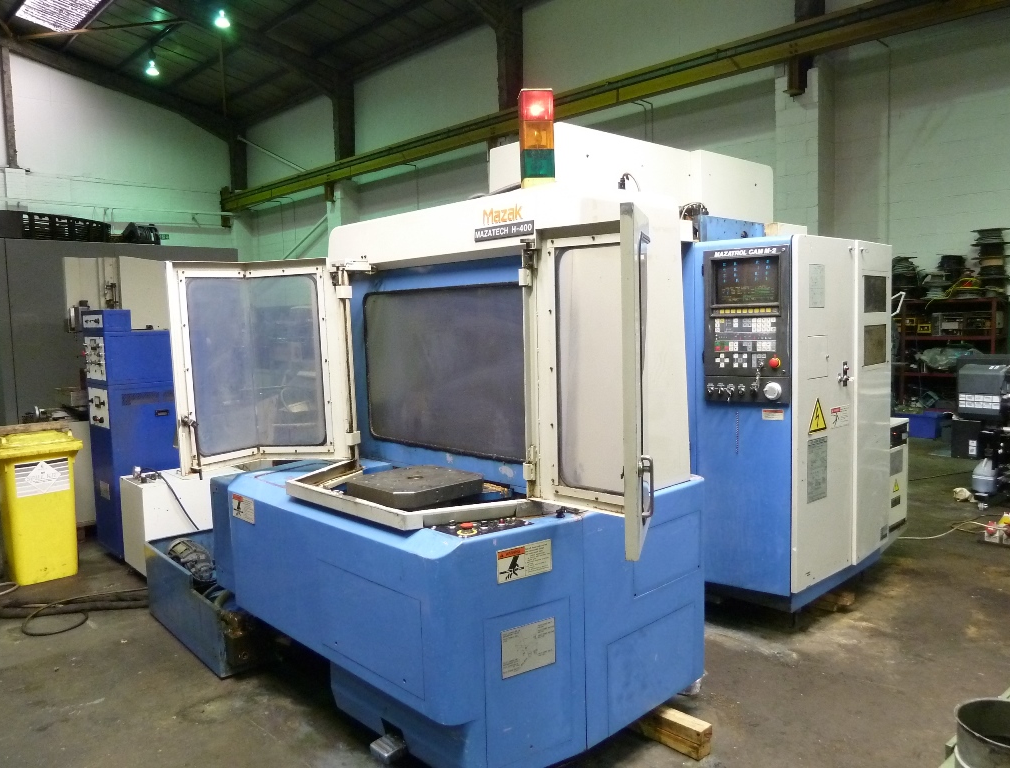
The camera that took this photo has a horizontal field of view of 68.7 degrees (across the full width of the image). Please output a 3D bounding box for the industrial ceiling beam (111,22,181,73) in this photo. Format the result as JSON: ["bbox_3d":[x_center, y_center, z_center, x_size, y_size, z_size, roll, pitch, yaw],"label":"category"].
[{"bbox_3d":[-8.138,-7.681,16.881,4.800,0.200,0.120,3,7,44],"label":"industrial ceiling beam"}]

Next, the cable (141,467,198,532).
[{"bbox_3d":[-2.088,0.726,4.622,0.260,0.340,0.160,-6,7,-43],"label":"cable"}]

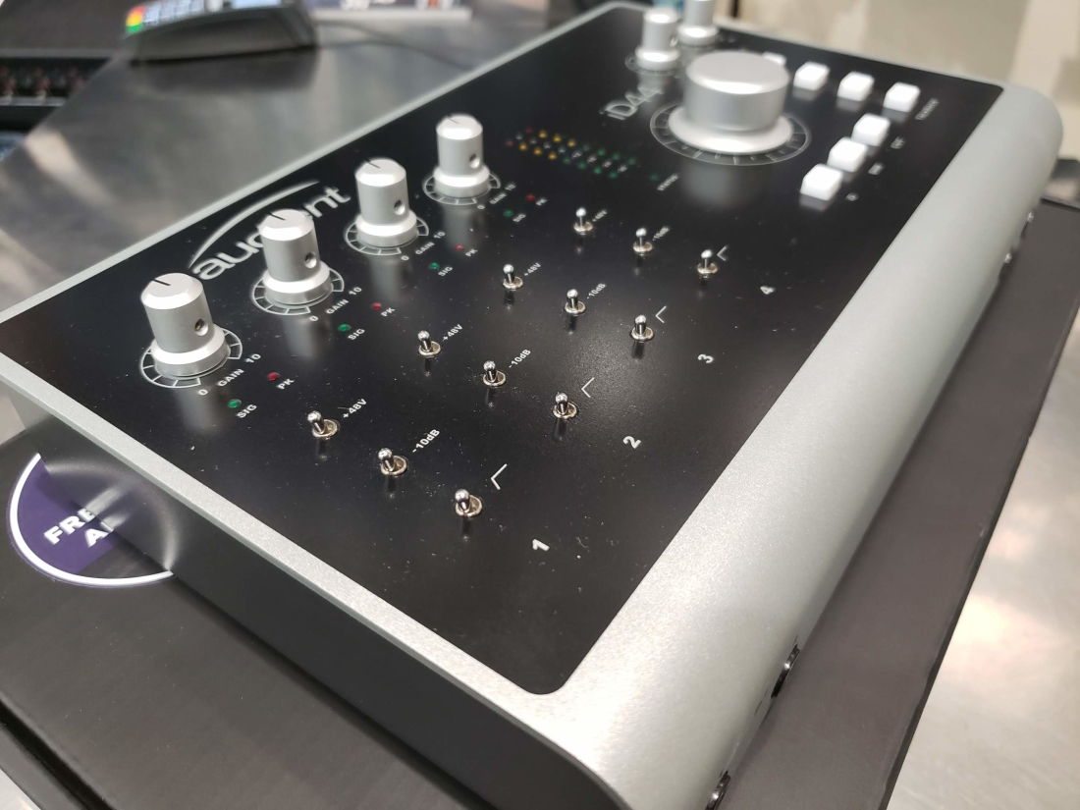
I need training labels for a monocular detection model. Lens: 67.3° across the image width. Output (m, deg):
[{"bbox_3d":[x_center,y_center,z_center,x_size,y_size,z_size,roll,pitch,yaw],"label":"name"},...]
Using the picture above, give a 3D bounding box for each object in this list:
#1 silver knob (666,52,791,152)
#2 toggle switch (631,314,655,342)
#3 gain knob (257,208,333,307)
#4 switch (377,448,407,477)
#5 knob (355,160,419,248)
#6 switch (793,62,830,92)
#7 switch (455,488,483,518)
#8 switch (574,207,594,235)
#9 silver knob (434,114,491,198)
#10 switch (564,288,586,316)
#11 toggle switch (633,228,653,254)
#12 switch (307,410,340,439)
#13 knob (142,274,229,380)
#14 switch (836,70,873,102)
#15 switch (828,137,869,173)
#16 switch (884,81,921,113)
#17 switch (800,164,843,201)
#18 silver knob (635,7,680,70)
[{"bbox_3d":[0.057,-0.090,0.240,0.037,0.018,0.037,-1,43,1],"label":"silver knob"},{"bbox_3d":[0.022,-0.017,0.174,0.005,0.007,0.005,0,41,0],"label":"toggle switch"},{"bbox_3d":[-0.055,-0.033,0.180,0.015,0.017,0.015,-1,43,1],"label":"gain knob"},{"bbox_3d":[-0.027,0.009,0.143,0.005,0.007,0.006,25,49,26],"label":"switch"},{"bbox_3d":[-0.038,-0.050,0.198,0.015,0.017,0.015,-1,43,1],"label":"knob"},{"bbox_3d":[0.092,-0.111,0.276,0.008,0.005,0.008,25,46,26],"label":"switch"},{"bbox_3d":[-0.012,0.015,0.136,0.005,0.007,0.006,25,49,26],"label":"switch"},{"bbox_3d":[0.011,-0.047,0.207,0.005,0.007,0.005,0,41,0],"label":"switch"},{"bbox_3d":[-0.021,-0.066,0.215,0.015,0.017,0.015,-1,43,1],"label":"silver knob"},{"bbox_3d":[0.007,-0.023,0.177,0.005,0.007,0.006,25,49,26],"label":"switch"},{"bbox_3d":[0.025,-0.040,0.195,0.005,0.007,0.006,25,49,26],"label":"toggle switch"},{"bbox_3d":[-0.041,0.003,0.154,0.005,0.007,0.005,25,46,26],"label":"switch"},{"bbox_3d":[-0.074,-0.017,0.169,0.015,0.018,0.015,0,41,0],"label":"knob"},{"bbox_3d":[0.102,-0.102,0.261,0.009,0.006,0.008,25,49,26],"label":"switch"},{"bbox_3d":[0.088,-0.072,0.232,0.008,0.005,0.008,25,46,26],"label":"switch"},{"bbox_3d":[0.117,-0.100,0.262,0.008,0.005,0.008,25,46,26],"label":"switch"},{"bbox_3d":[0.077,-0.060,0.220,0.008,0.005,0.008,25,46,26],"label":"switch"},{"bbox_3d":[0.041,-0.127,0.279,0.015,0.017,0.015,-1,43,1],"label":"silver knob"}]

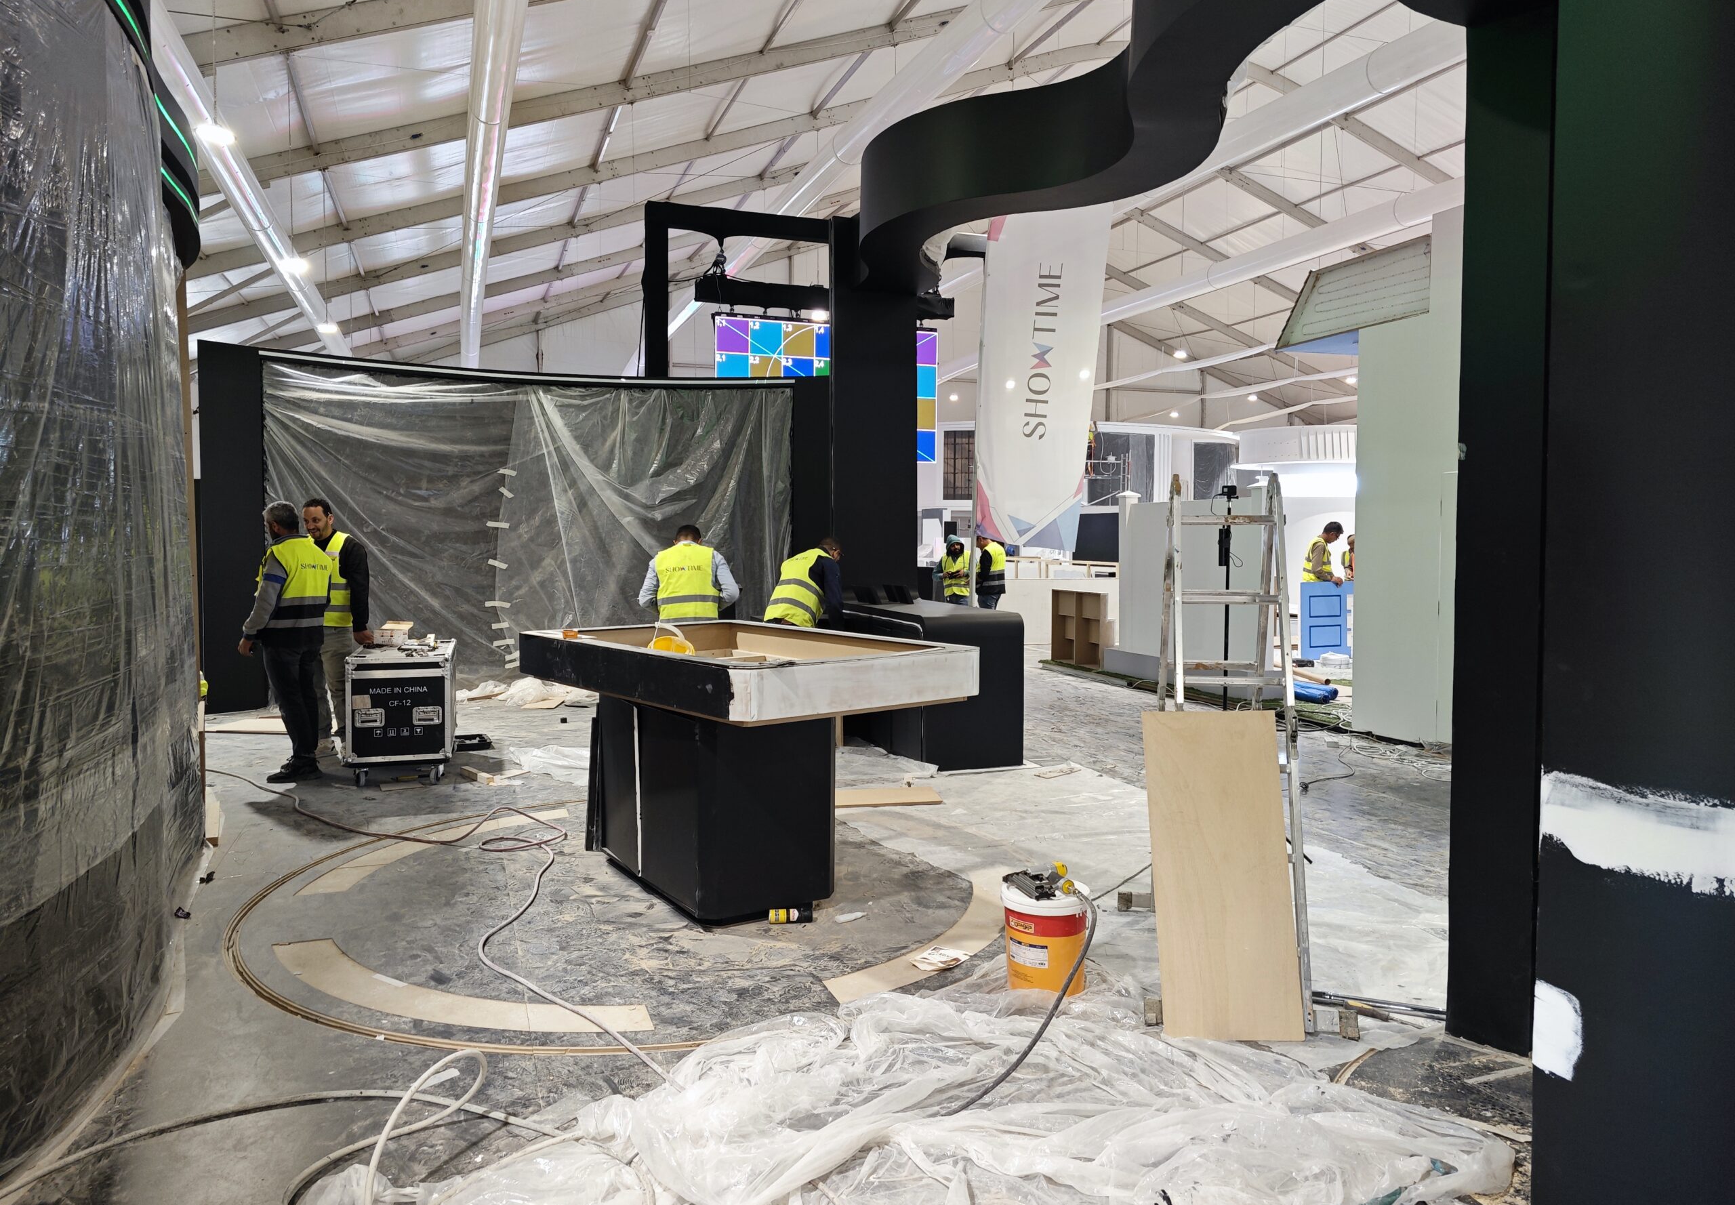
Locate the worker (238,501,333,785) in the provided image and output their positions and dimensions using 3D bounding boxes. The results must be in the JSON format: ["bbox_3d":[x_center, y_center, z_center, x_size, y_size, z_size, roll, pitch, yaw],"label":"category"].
[{"bbox_3d":[-3.703,0.239,7.349,0.450,1.750,0.490,1,3,22],"label":"worker"}]

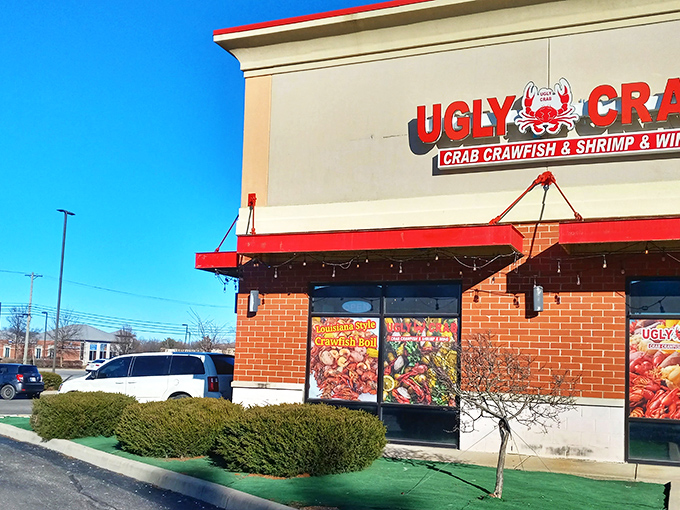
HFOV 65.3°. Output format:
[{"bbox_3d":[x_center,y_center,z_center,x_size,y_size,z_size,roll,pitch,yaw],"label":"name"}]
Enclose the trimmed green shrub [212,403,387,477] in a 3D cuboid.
[{"bbox_3d":[-0.580,2.629,7.600,2.450,0.930,1.800,-3,-11,23],"label":"trimmed green shrub"}]

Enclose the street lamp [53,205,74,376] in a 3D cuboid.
[{"bbox_3d":[-16.347,2.601,31.000,1.400,10.300,0.400,10,-14,-41],"label":"street lamp"}]

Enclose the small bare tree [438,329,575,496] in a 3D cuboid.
[{"bbox_3d":[1.888,1.802,6.050,1.620,1.870,1.500,-2,-11,18],"label":"small bare tree"}]

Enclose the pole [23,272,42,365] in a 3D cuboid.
[{"bbox_3d":[-38.637,8.275,66.000,2.200,12.200,0.350,3,-10,-6],"label":"pole"}]

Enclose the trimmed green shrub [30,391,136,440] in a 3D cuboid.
[{"bbox_3d":[-5.106,3.198,10.600,2.250,0.930,1.800,-3,-11,23],"label":"trimmed green shrub"}]

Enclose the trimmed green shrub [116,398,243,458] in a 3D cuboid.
[{"bbox_3d":[-2.660,2.903,8.900,2.300,0.920,1.800,-3,-11,23],"label":"trimmed green shrub"}]

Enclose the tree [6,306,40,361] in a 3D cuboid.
[{"bbox_3d":[-41.836,11.020,70.000,4.500,8.200,4.300,1,-10,0],"label":"tree"}]

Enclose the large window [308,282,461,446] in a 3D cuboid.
[{"bbox_3d":[0.700,1.828,9.117,2.740,2.710,0.130,-2,-10,18],"label":"large window"}]

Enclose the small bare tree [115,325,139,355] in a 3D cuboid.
[{"bbox_3d":[-30.592,13.111,76.000,3.500,6.300,3.400,1,-10,0],"label":"small bare tree"}]

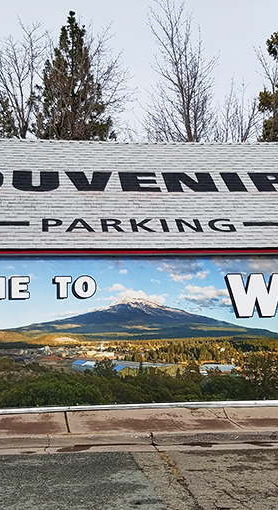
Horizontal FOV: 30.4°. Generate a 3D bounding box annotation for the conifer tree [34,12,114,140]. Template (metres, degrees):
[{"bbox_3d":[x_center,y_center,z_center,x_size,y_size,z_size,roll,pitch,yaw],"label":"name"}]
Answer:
[{"bbox_3d":[-2.782,-4.054,21.700,4.200,12.800,4.200,-1,-3,0],"label":"conifer tree"}]

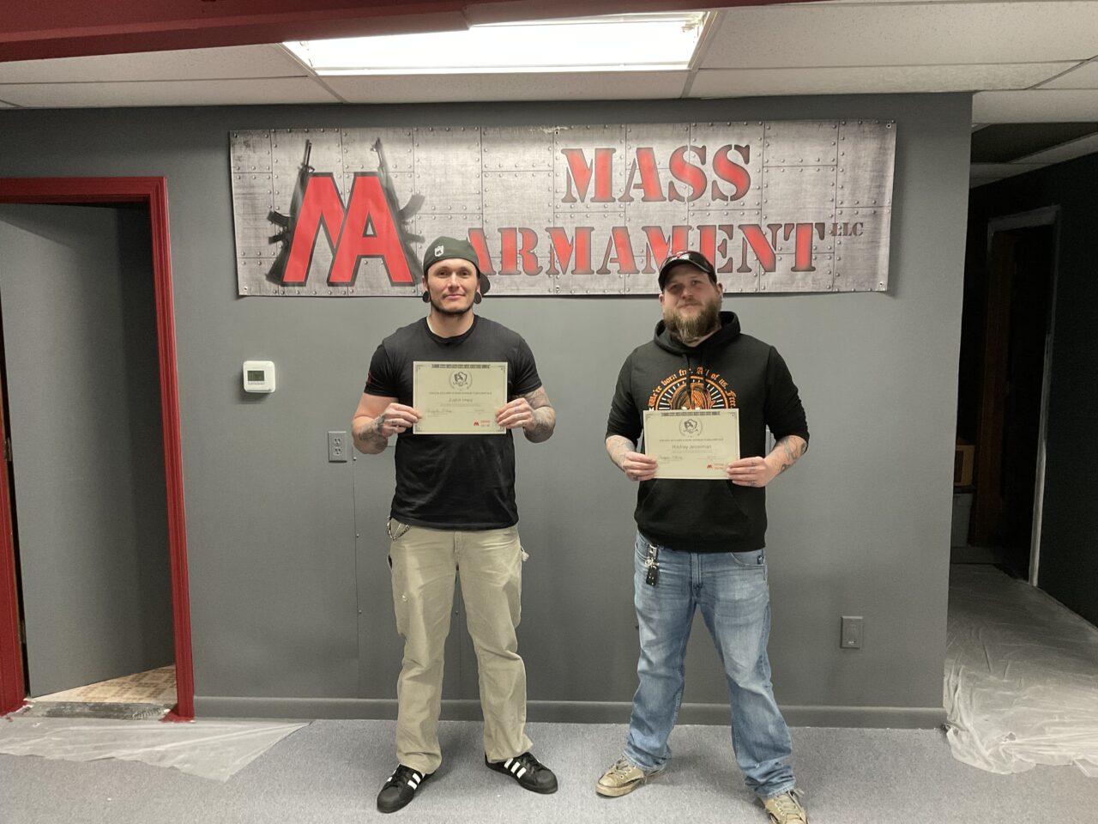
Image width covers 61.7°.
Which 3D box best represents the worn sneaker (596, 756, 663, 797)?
[{"bbox_3d":[0.297,1.198,3.124,0.280,0.114,0.105,-7,9,-43],"label":"worn sneaker"}]

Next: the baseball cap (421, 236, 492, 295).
[{"bbox_3d":[-0.286,-0.467,2.969,0.177,0.147,0.260,2,-8,22],"label":"baseball cap"}]

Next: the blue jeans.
[{"bbox_3d":[0.515,0.783,2.983,0.530,0.920,0.340,1,7,11],"label":"blue jeans"}]

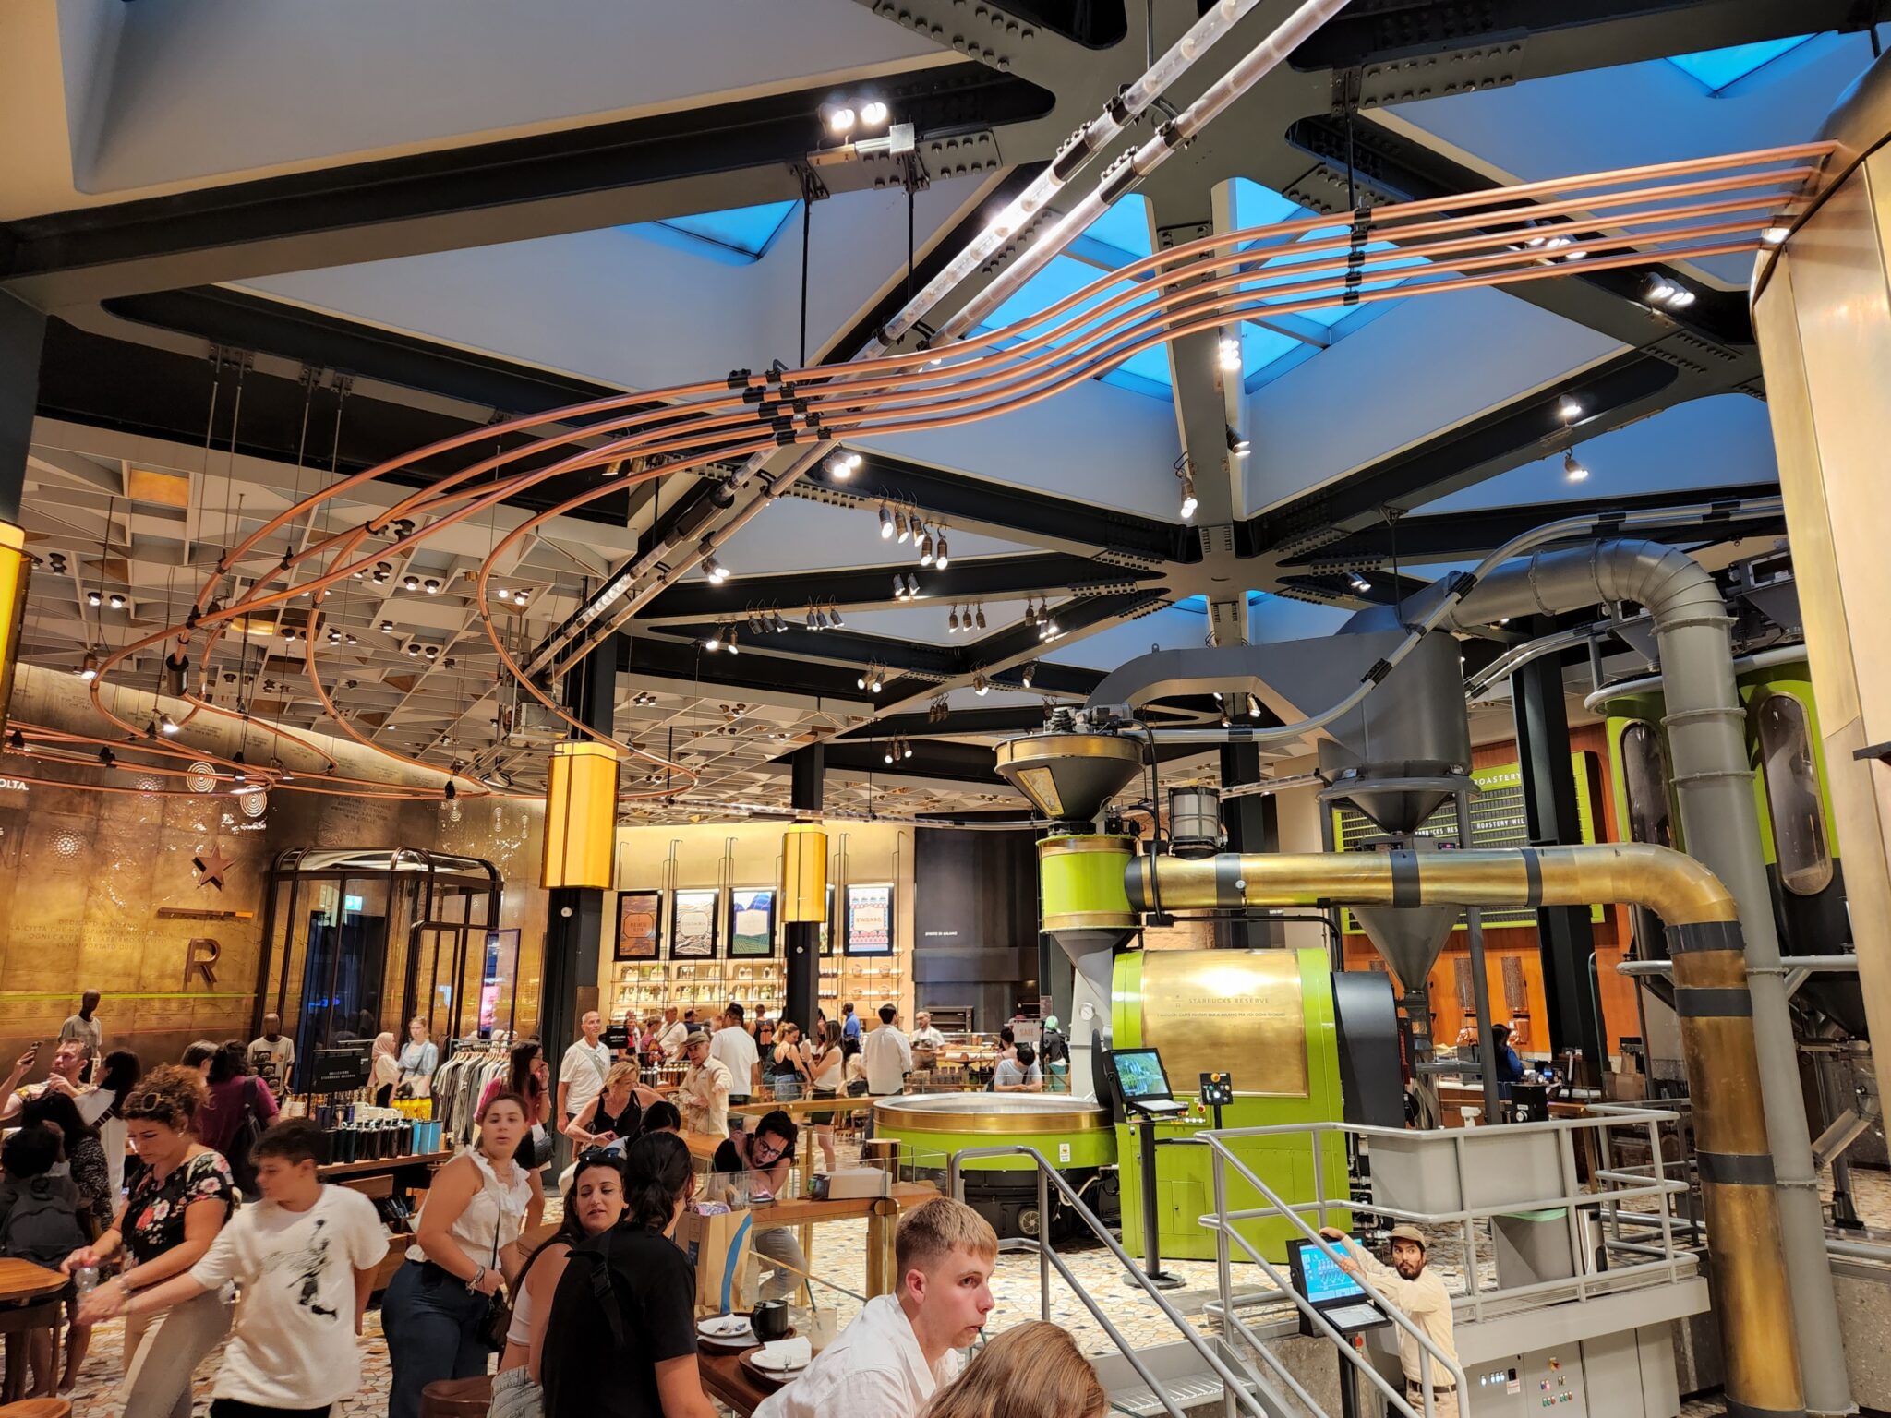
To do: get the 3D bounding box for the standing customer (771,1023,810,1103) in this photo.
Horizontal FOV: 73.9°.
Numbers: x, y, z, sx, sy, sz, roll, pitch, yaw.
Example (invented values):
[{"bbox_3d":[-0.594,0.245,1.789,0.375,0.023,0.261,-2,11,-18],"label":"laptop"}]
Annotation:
[{"bbox_3d":[-1.680,4.265,13.592,0.430,1.660,0.320,-10,-16,36],"label":"standing customer"}]

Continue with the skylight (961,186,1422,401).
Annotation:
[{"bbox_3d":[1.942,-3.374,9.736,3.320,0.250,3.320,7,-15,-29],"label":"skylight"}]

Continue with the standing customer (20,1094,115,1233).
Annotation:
[{"bbox_3d":[-4.414,2.653,6.323,0.600,1.380,0.500,0,-13,0],"label":"standing customer"}]

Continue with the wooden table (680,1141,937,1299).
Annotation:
[{"bbox_3d":[-0.720,2.673,5.511,1.350,1.000,0.580,7,-15,-29],"label":"wooden table"}]

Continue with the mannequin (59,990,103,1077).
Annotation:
[{"bbox_3d":[-9.707,4.080,14.049,0.300,1.860,0.480,-3,-13,14],"label":"mannequin"}]

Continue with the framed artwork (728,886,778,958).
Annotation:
[{"bbox_3d":[-3.561,3.951,23.205,0.930,1.280,0.080,-3,-13,14],"label":"framed artwork"}]

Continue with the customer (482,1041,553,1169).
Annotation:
[{"bbox_3d":[-2.964,3.093,8.626,0.420,1.578,0.460,3,-13,-11],"label":"customer"}]

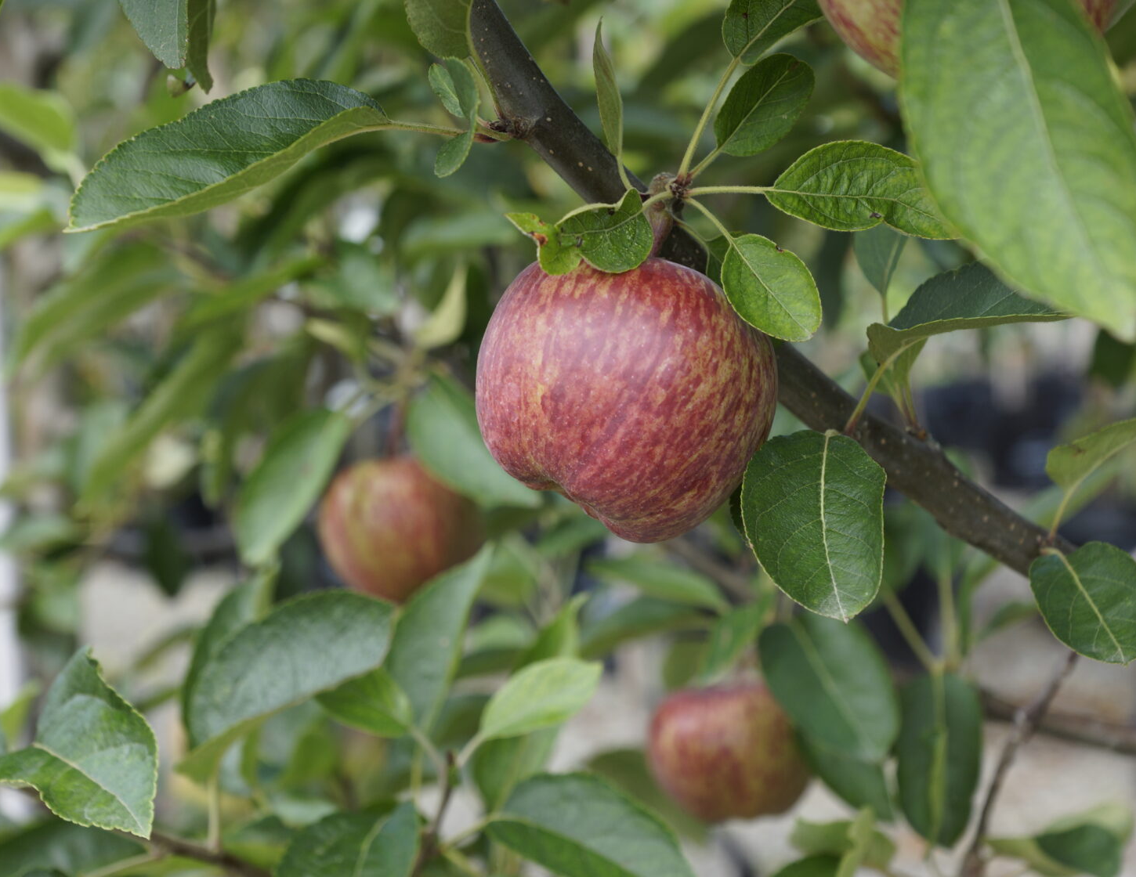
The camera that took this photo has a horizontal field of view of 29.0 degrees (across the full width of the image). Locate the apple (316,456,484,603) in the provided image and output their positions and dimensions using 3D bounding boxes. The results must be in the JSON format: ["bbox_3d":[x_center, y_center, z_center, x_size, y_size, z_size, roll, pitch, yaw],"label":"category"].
[{"bbox_3d":[-0.073,0.040,0.965,0.073,0.066,0.073,-1,9,0],"label":"apple"}]

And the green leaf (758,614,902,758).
[{"bbox_3d":[0.094,0.090,0.790,0.041,0.063,0.015,-31,-16,-3],"label":"green leaf"}]

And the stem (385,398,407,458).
[{"bbox_3d":[-0.081,-0.005,1.030,0.004,0.029,0.004,15,0,0],"label":"stem"}]

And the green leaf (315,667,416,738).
[{"bbox_3d":[-0.065,0.082,0.690,0.040,0.025,0.012,25,-21,6],"label":"green leaf"}]

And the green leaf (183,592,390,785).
[{"bbox_3d":[-0.098,0.081,0.755,0.086,0.017,0.043,-35,43,-13],"label":"green leaf"}]

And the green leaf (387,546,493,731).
[{"bbox_3d":[-0.045,0.069,0.755,0.033,0.069,0.015,21,-11,-8],"label":"green leaf"}]

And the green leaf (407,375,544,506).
[{"bbox_3d":[-0.038,0.001,0.910,0.037,0.070,0.016,-40,-13,-8],"label":"green leaf"}]

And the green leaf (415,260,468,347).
[{"bbox_3d":[-0.058,-0.062,1.035,0.018,0.045,0.011,7,-26,45],"label":"green leaf"}]

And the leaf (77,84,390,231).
[{"bbox_3d":[-0.087,-0.072,0.565,0.086,0.014,0.034,-19,37,-3],"label":"leaf"}]

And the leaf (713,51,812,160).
[{"bbox_3d":[0.051,-0.087,0.575,0.034,0.019,0.006,-44,0,-16],"label":"leaf"}]

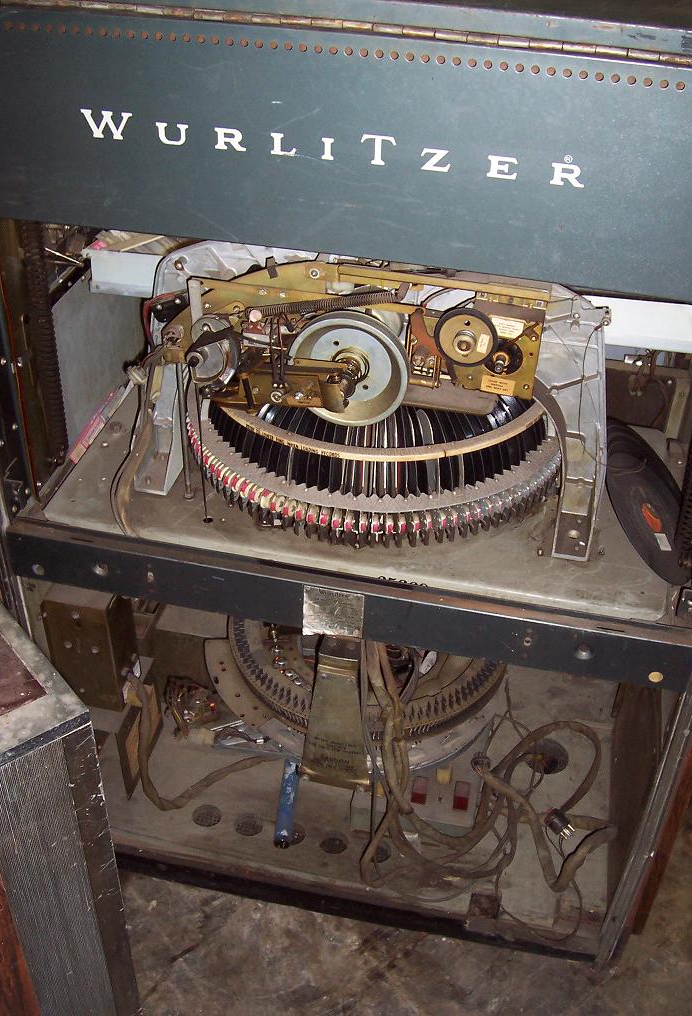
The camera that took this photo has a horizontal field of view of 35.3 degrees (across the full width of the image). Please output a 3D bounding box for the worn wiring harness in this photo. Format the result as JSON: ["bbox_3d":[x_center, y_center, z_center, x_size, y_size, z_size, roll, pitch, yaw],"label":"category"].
[{"bbox_3d":[0.212,0.322,1.507,0.392,0.452,0.270,9,38,9],"label":"worn wiring harness"}]

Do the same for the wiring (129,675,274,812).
[{"bbox_3d":[-0.227,0.336,1.647,0.209,0.237,0.165,9,38,9],"label":"wiring"}]

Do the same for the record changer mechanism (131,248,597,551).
[{"bbox_3d":[0.054,-0.209,1.379,0.592,0.300,0.490,9,38,9],"label":"record changer mechanism"}]

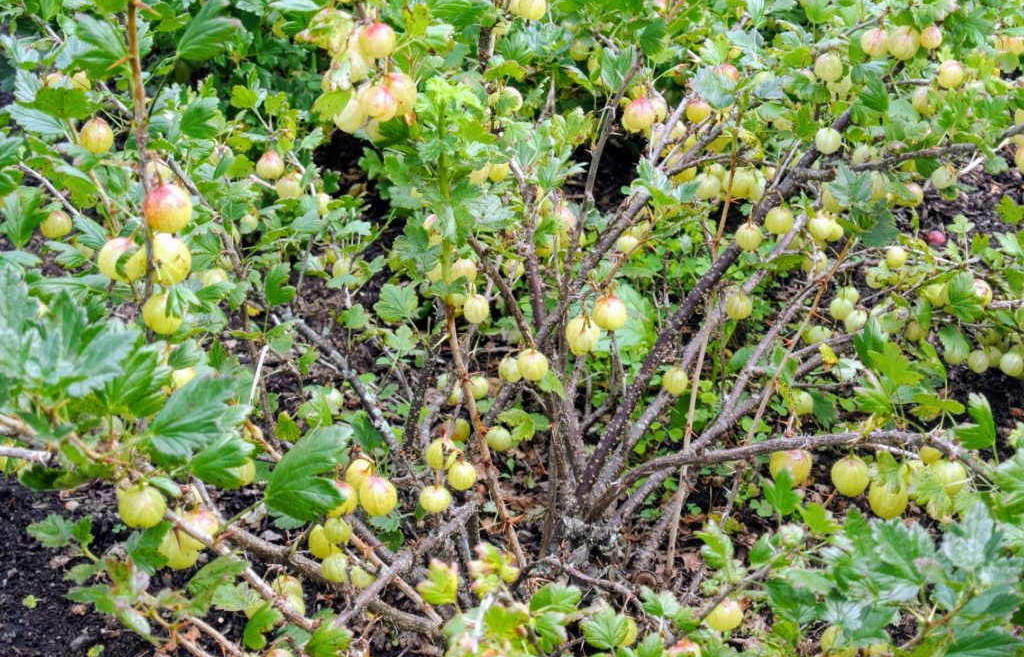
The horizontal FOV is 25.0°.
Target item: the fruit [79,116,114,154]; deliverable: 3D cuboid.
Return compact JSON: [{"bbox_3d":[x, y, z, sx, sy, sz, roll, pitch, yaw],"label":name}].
[{"bbox_3d":[-0.225,-0.104,1.250,0.018,0.020,0.018,0,24,0],"label":"fruit"}]

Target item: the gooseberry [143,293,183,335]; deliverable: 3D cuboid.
[{"bbox_3d":[-0.173,-0.007,1.140,0.019,0.021,0.019,0,24,0],"label":"gooseberry"}]

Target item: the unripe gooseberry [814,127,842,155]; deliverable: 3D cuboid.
[{"bbox_3d":[0.208,-0.124,1.520,0.018,0.018,0.018,0,24,0],"label":"unripe gooseberry"}]

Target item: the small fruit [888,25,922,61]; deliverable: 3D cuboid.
[{"bbox_3d":[0.248,-0.180,1.460,0.021,0.022,0.021,0,25,0],"label":"small fruit"}]

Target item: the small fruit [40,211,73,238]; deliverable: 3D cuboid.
[{"bbox_3d":[-0.292,-0.067,1.480,0.021,0.018,0.021,0,25,0],"label":"small fruit"}]

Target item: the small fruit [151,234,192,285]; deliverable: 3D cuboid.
[{"bbox_3d":[-0.166,-0.034,1.120,0.020,0.023,0.020,0,24,0],"label":"small fruit"}]

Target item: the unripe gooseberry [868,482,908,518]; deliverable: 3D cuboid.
[{"bbox_3d":[0.189,0.085,1.160,0.020,0.021,0.020,0,24,0],"label":"unripe gooseberry"}]

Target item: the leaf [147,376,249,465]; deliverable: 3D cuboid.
[{"bbox_3d":[-0.147,0.043,1.080,0.048,0.015,0.050,-2,46,-11],"label":"leaf"}]

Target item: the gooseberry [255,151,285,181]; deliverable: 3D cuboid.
[{"bbox_3d":[-0.170,-0.115,1.620,0.020,0.020,0.020,0,25,0],"label":"gooseberry"}]

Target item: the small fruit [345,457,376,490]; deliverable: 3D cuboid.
[{"bbox_3d":[-0.094,0.089,1.420,0.019,0.020,0.019,0,25,0],"label":"small fruit"}]

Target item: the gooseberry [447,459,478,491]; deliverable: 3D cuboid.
[{"bbox_3d":[-0.030,0.089,1.400,0.017,0.018,0.017,0,24,0],"label":"gooseberry"}]

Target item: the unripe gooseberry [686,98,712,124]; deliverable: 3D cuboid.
[{"bbox_3d":[0.137,-0.158,1.680,0.019,0.019,0.019,0,28,0],"label":"unripe gooseberry"}]

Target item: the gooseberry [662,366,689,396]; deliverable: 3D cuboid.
[{"bbox_3d":[0.106,0.034,1.500,0.016,0.018,0.016,0,24,0],"label":"gooseberry"}]

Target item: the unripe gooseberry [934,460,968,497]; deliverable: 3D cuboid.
[{"bbox_3d":[0.232,0.079,1.220,0.018,0.020,0.018,0,24,0],"label":"unripe gooseberry"}]

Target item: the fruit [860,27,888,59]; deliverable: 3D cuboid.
[{"bbox_3d":[0.254,-0.200,1.620,0.020,0.021,0.020,0,28,0],"label":"fruit"}]

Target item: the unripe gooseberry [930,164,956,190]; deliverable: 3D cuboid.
[{"bbox_3d":[0.308,-0.108,1.650,0.018,0.018,0.018,0,25,0],"label":"unripe gooseberry"}]

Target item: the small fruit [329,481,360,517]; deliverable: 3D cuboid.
[{"bbox_3d":[-0.100,0.101,1.360,0.019,0.021,0.019,0,28,0],"label":"small fruit"}]

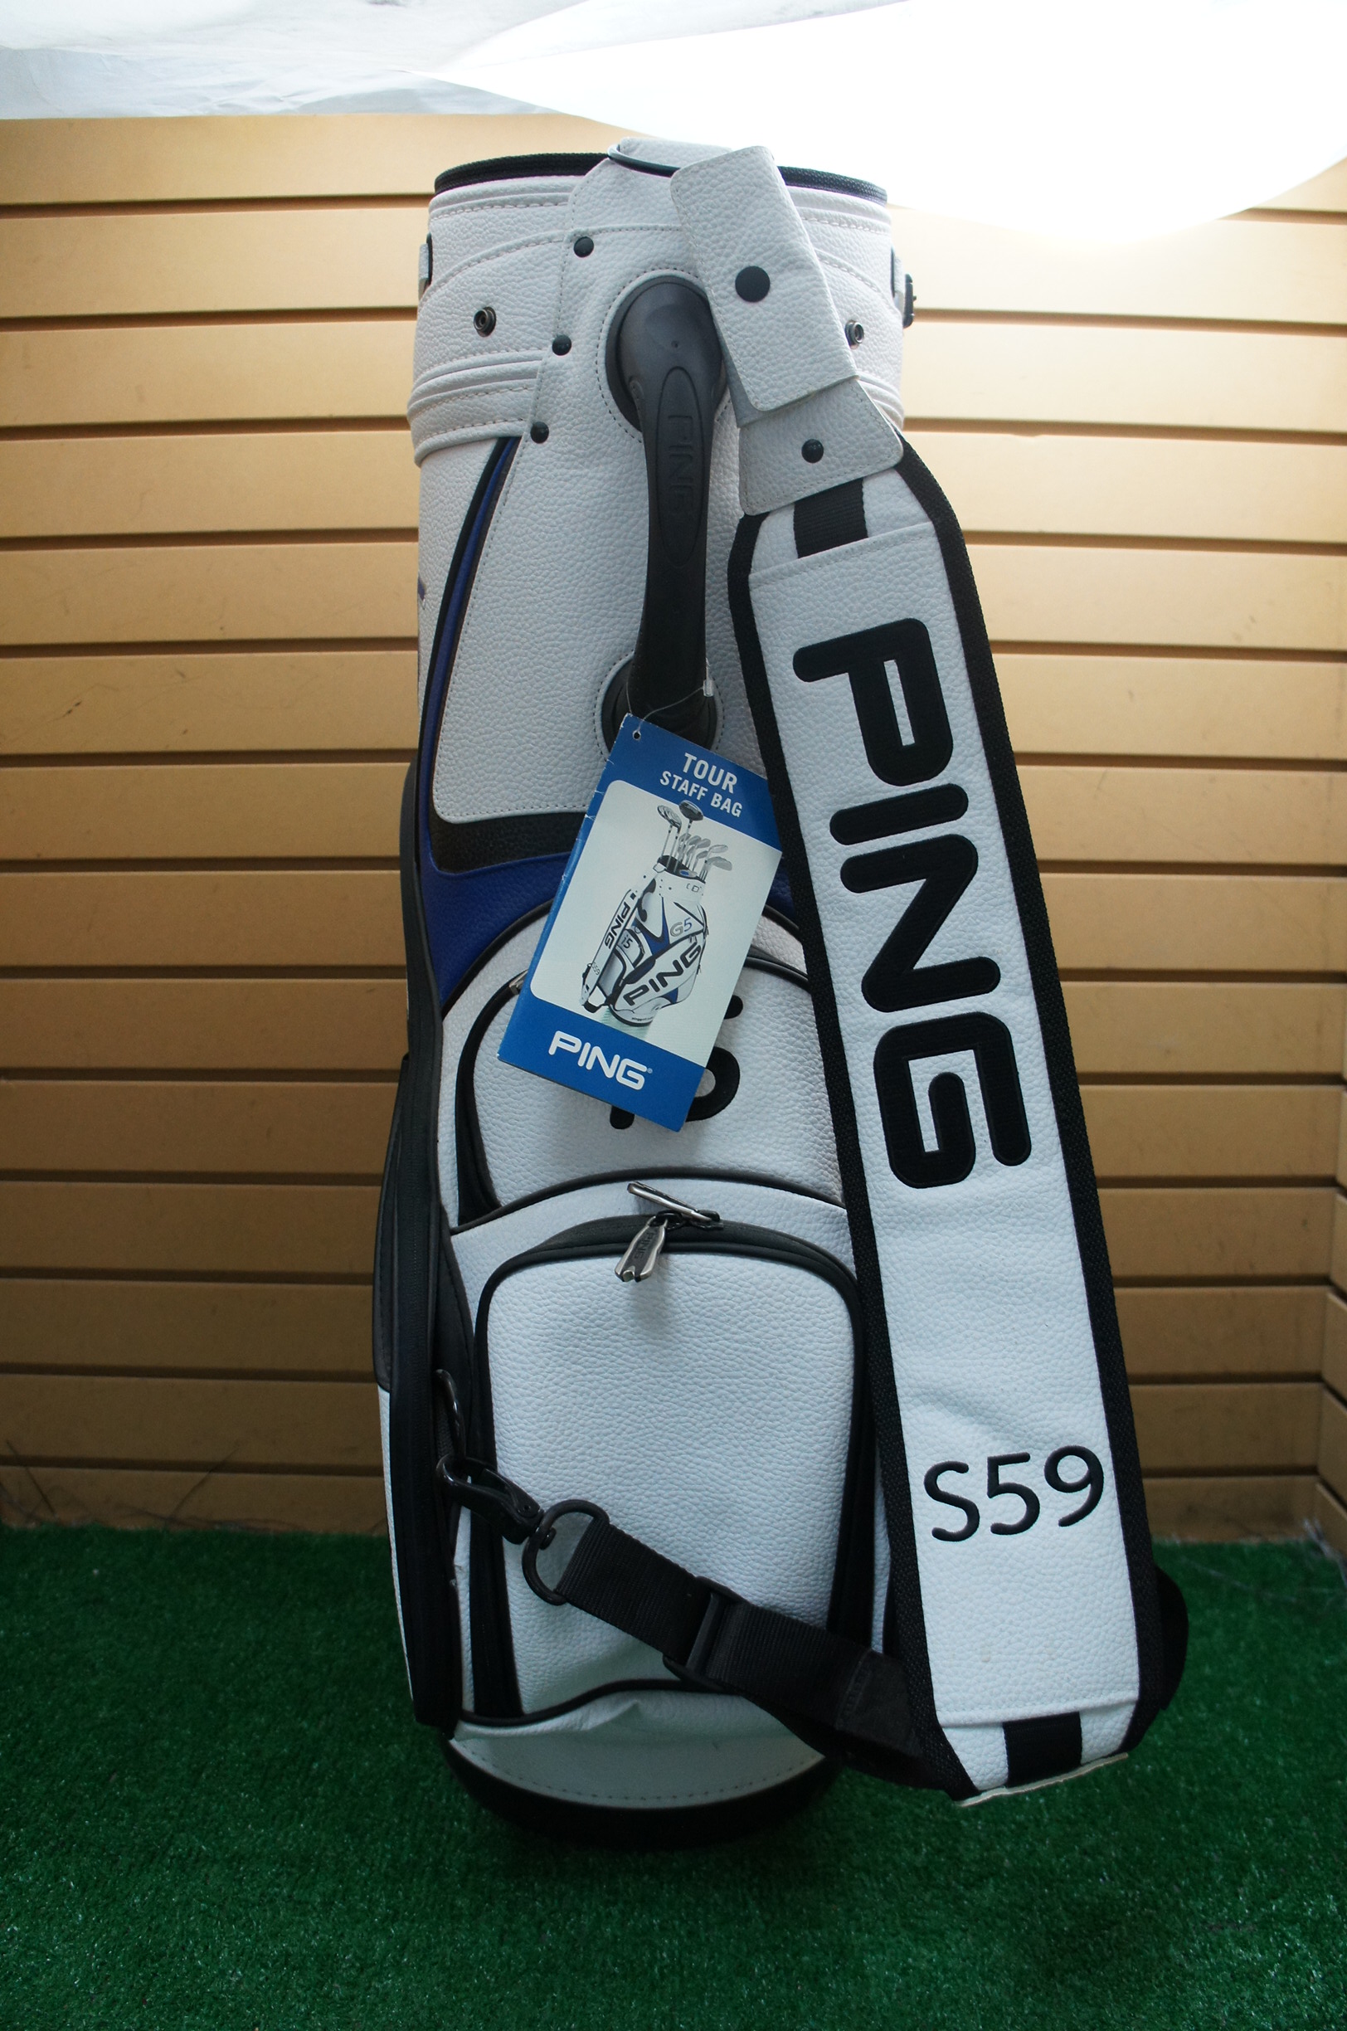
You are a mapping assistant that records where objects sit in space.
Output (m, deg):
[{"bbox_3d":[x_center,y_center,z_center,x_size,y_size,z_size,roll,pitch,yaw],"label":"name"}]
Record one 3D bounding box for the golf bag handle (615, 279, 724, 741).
[{"bbox_3d":[0.001,-0.221,0.686,0.055,0.210,0.050,0,8,0],"label":"golf bag handle"}]

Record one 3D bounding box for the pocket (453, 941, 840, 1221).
[{"bbox_3d":[-0.003,0.029,0.726,0.195,0.145,0.075,0,8,0],"label":"pocket"}]

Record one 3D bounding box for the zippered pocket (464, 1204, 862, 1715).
[{"bbox_3d":[-0.002,0.219,0.738,0.195,0.265,0.090,0,8,0],"label":"zippered pocket"}]

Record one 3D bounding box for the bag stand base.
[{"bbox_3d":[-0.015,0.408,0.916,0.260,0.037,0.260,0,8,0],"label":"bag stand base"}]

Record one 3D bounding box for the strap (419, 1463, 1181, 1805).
[{"bbox_3d":[0.063,0.292,0.733,0.350,0.145,0.110,0,8,0],"label":"strap"}]

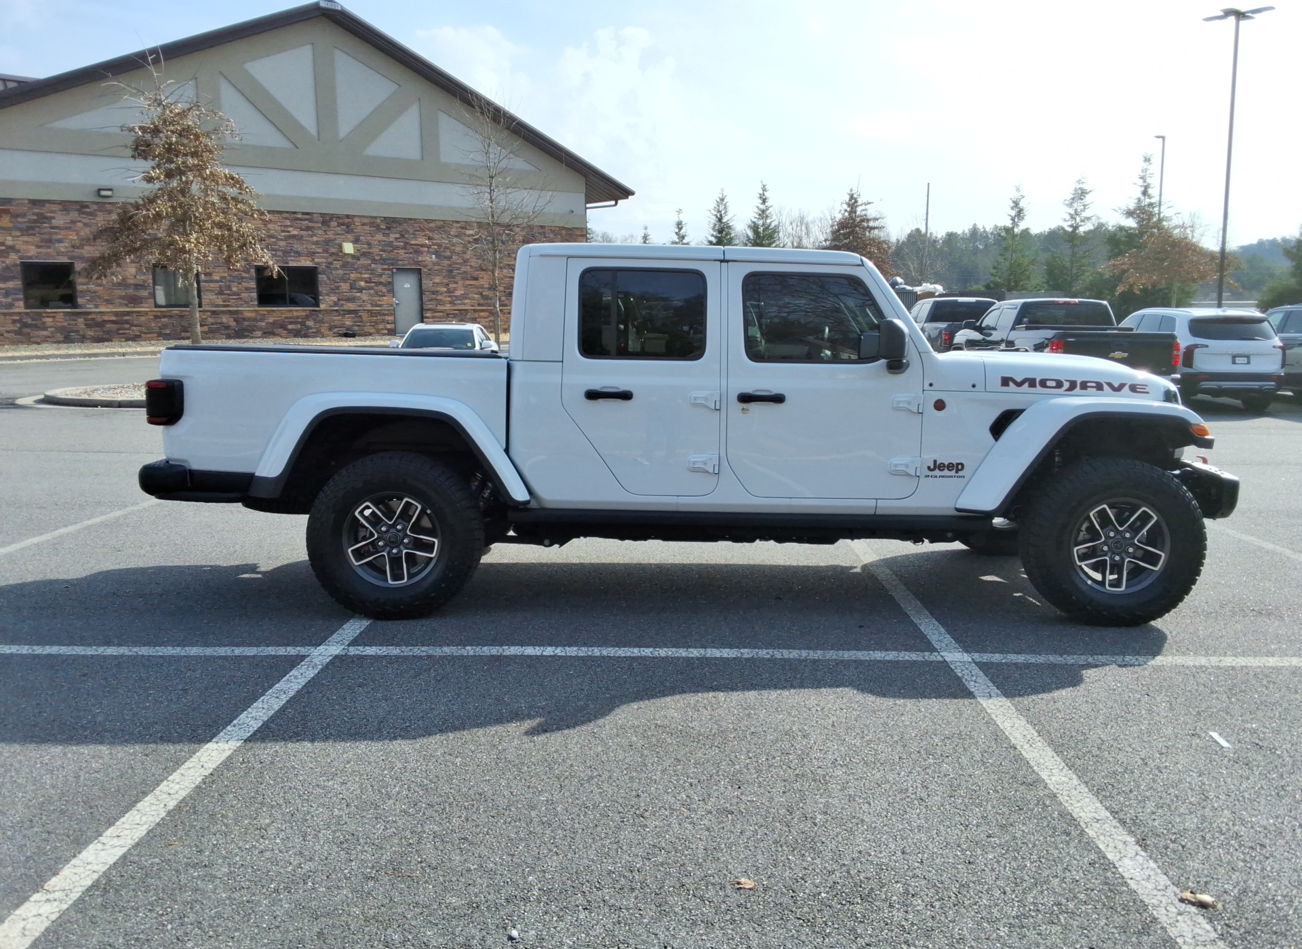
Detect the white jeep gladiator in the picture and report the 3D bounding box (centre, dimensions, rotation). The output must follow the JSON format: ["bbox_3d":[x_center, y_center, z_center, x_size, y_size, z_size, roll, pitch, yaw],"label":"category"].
[{"bbox_3d":[0.290,-0.330,5.870,5.540,1.840,1.950,0,8,1],"label":"white jeep gladiator"}]

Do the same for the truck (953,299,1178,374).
[{"bbox_3d":[7.051,-2.064,18.622,2.030,1.920,5.850,0,8,2],"label":"truck"}]

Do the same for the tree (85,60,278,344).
[{"bbox_3d":[-12.074,-6.821,26.793,5.000,7.100,5.000,0,8,0],"label":"tree"}]

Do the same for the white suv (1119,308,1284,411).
[{"bbox_3d":[10.274,-2.316,20.681,1.990,1.780,5.000,0,8,3],"label":"white suv"}]

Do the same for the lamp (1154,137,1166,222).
[{"bbox_3d":[20.479,-9.091,43.136,0.600,9.189,0.300,0,8,0],"label":"lamp"}]

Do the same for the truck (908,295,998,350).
[{"bbox_3d":[7.160,-3.073,24.689,2.030,1.950,5.850,0,8,2],"label":"truck"}]

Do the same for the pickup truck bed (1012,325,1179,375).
[{"bbox_3d":[6.993,-1.949,16.815,1.980,0.630,2.000,0,8,2],"label":"pickup truck bed"}]

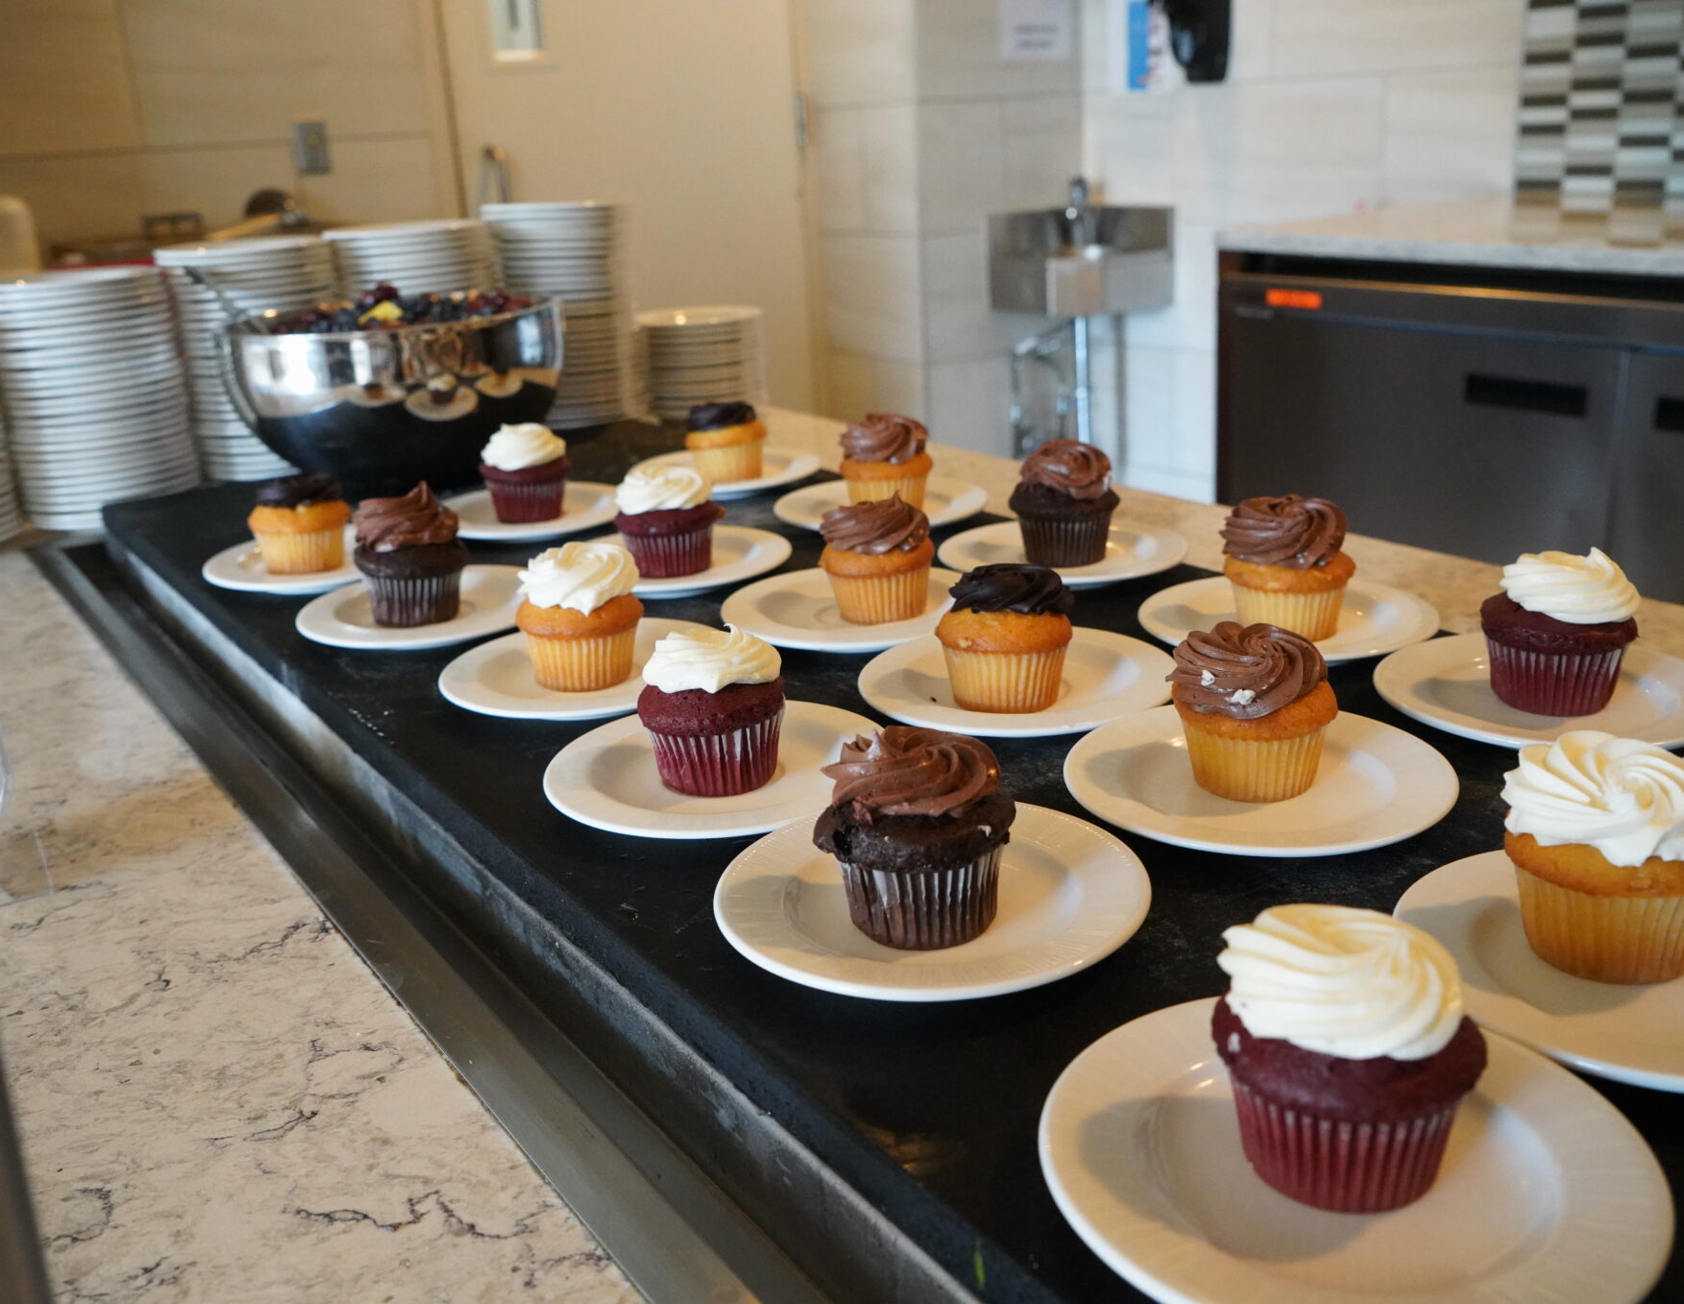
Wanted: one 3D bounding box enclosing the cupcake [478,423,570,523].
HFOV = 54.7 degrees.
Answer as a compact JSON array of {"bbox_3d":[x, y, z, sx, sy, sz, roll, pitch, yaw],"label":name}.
[{"bbox_3d":[-0.238,-0.135,1.222,0.067,0.068,0.067,-3,19,0],"label":"cupcake"}]

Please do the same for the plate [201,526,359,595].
[{"bbox_3d":[-0.378,-0.063,1.191,0.166,0.019,0.166,-3,18,0],"label":"plate"}]

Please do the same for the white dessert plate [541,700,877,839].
[{"bbox_3d":[-0.055,0.059,0.761,0.166,0.019,0.166,-3,18,1],"label":"white dessert plate"}]

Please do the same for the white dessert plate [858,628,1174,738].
[{"bbox_3d":[0.088,0.021,0.828,0.160,0.019,0.160,-3,18,1],"label":"white dessert plate"}]

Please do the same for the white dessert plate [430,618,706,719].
[{"bbox_3d":[-0.139,0.015,0.911,0.166,0.019,0.166,-3,18,0],"label":"white dessert plate"}]

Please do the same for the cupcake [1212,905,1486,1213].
[{"bbox_3d":[0.141,0.110,0.458,0.073,0.074,0.073,-3,18,0],"label":"cupcake"}]

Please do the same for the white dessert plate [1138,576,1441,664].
[{"bbox_3d":[0.254,-0.013,0.931,0.166,0.019,0.166,-3,18,1],"label":"white dessert plate"}]

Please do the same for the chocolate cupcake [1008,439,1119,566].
[{"bbox_3d":[0.151,-0.104,1.104,0.075,0.080,0.075,-3,18,0],"label":"chocolate cupcake"}]

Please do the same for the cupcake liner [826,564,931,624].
[{"bbox_3d":[0.023,-0.037,0.942,0.060,0.029,0.060,-3,19,0],"label":"cupcake liner"}]

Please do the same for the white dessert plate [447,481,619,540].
[{"bbox_3d":[-0.250,-0.110,1.313,0.166,0.019,0.166,-3,18,0],"label":"white dessert plate"}]

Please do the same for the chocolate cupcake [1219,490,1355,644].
[{"bbox_3d":[0.246,-0.050,0.897,0.071,0.073,0.071,-3,18,1],"label":"chocolate cupcake"}]

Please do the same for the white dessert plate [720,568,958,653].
[{"bbox_3d":[0.010,-0.023,1.001,0.166,0.019,0.166,-3,18,1],"label":"white dessert plate"}]

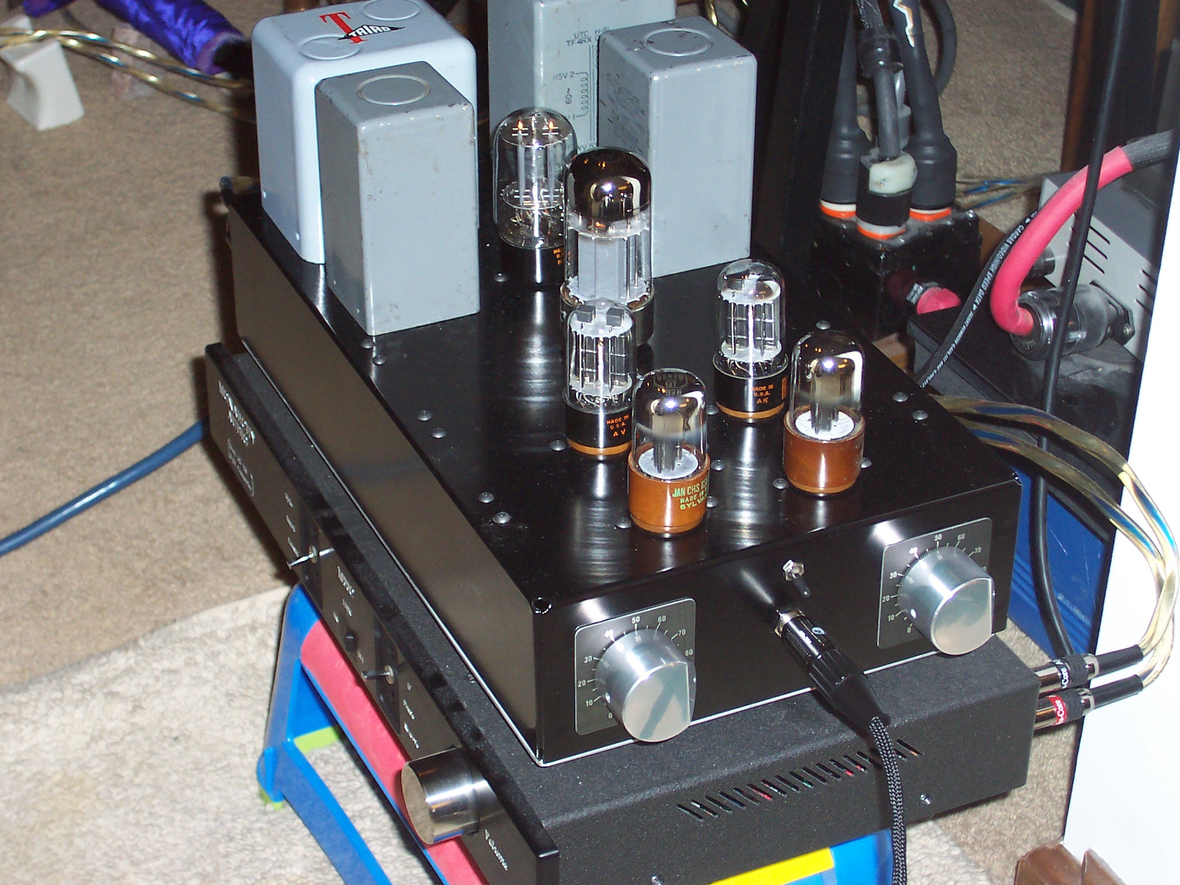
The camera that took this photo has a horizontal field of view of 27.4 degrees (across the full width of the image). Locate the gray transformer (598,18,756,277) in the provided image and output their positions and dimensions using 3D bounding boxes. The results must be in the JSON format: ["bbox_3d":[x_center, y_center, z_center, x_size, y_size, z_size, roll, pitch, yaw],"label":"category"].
[{"bbox_3d":[0.041,-0.142,1.159,0.055,0.106,0.055,-14,34,-22],"label":"gray transformer"}]

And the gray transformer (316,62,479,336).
[{"bbox_3d":[-0.088,-0.113,1.111,0.055,0.105,0.055,-14,34,-22],"label":"gray transformer"}]

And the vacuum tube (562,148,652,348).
[{"bbox_3d":[0.008,-0.092,1.092,0.043,0.086,0.043,0,31,0],"label":"vacuum tube"}]

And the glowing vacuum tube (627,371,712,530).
[{"bbox_3d":[0.032,0.001,0.960,0.033,0.064,0.033,0,31,0],"label":"glowing vacuum tube"}]

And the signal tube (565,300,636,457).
[{"bbox_3d":[0.004,-0.029,1.010,0.032,0.064,0.032,0,31,0],"label":"signal tube"}]

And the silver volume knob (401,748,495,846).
[{"bbox_3d":[-0.061,0.143,0.982,0.020,0.035,0.035,-13,34,-21],"label":"silver volume knob"}]

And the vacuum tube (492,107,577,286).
[{"bbox_3d":[-0.026,-0.118,1.140,0.040,0.082,0.040,0,31,0],"label":"vacuum tube"}]

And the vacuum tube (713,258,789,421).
[{"bbox_3d":[0.070,-0.046,1.035,0.033,0.067,0.033,0,31,0],"label":"vacuum tube"}]

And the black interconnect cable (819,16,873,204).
[{"bbox_3d":[0.165,-0.219,1.565,0.031,0.133,0.031,0,31,0],"label":"black interconnect cable"}]

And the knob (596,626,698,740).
[{"bbox_3d":[0.024,0.095,0.945,0.036,0.036,0.025,-13,34,-21],"label":"knob"}]

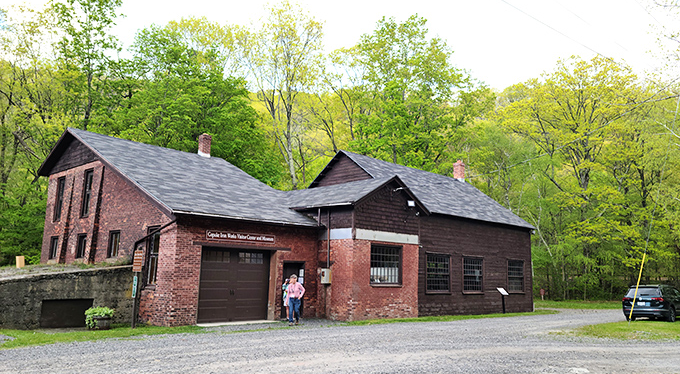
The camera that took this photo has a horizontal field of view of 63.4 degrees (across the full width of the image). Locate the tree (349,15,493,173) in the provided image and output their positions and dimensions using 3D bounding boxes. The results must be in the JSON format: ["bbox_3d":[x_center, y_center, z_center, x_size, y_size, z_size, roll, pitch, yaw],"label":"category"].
[{"bbox_3d":[5.965,-2.770,40.944,10.920,21.440,10.380,2,-9,0],"label":"tree"}]

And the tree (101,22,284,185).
[{"bbox_3d":[-10.397,-2.816,37.840,12.820,18.040,12.180,2,-9,0],"label":"tree"}]

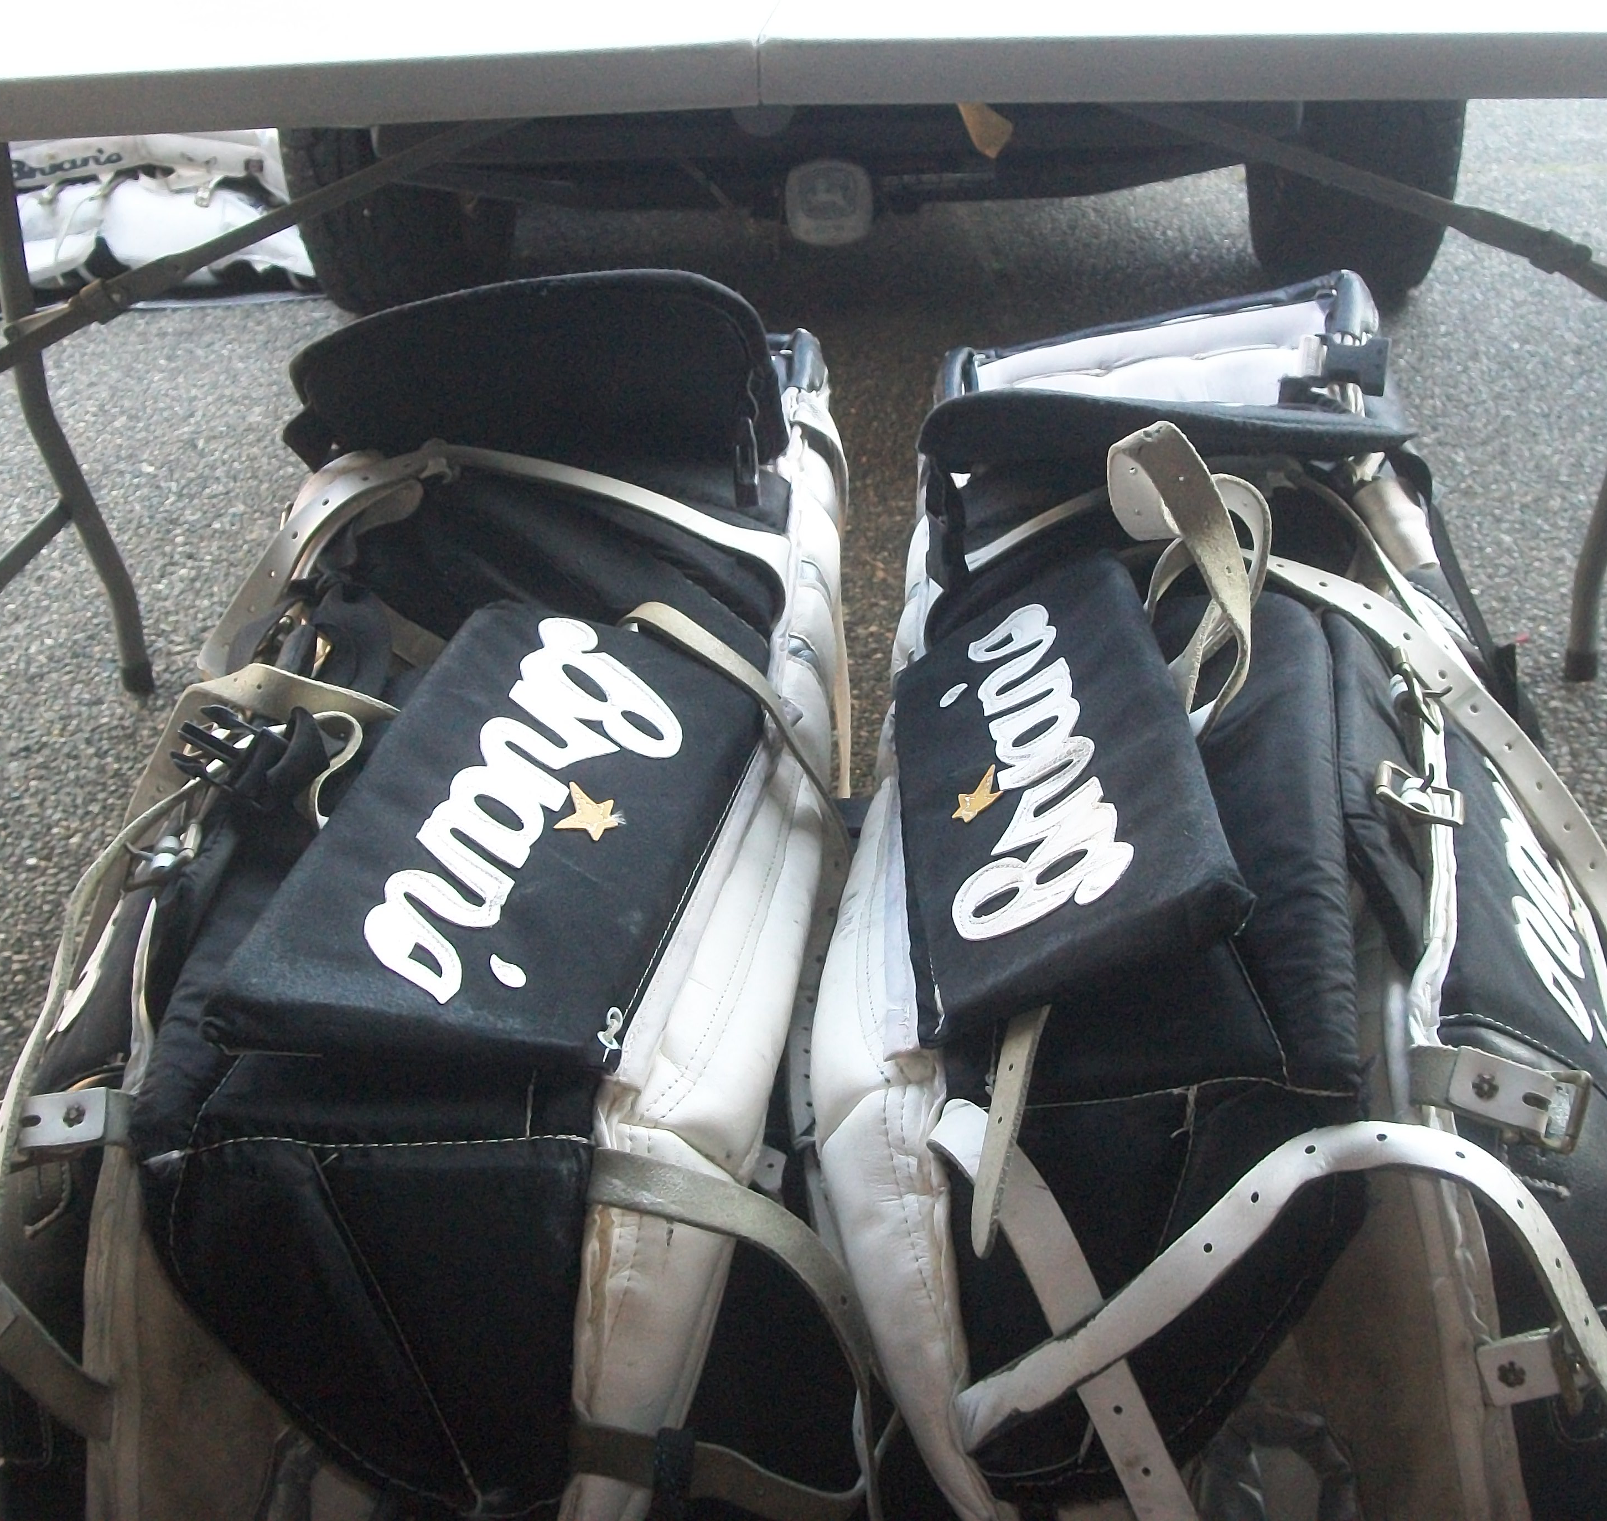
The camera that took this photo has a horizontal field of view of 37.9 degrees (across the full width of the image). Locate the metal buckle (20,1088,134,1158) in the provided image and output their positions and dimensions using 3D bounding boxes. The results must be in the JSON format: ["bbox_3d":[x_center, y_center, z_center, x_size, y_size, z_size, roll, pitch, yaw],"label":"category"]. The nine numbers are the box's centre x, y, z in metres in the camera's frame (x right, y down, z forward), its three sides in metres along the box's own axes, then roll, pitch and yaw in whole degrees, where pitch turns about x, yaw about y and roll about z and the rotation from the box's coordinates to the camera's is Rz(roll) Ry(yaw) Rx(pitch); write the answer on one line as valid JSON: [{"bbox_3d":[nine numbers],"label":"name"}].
[{"bbox_3d":[-0.300,0.148,0.955,0.060,0.013,0.030,-12,43,19],"label":"metal buckle"}]

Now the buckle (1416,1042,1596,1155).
[{"bbox_3d":[0.285,0.138,0.955,0.076,0.015,0.035,18,41,-16],"label":"buckle"}]

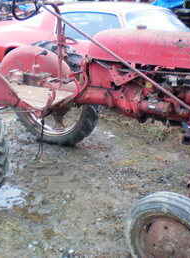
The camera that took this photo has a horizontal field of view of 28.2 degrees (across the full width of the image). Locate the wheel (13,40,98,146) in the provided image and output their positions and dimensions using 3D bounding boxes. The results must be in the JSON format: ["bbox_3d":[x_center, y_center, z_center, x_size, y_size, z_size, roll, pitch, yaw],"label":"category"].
[{"bbox_3d":[-0.419,-0.329,3.737,1.030,1.030,0.208,11,25,30],"label":"wheel"}]

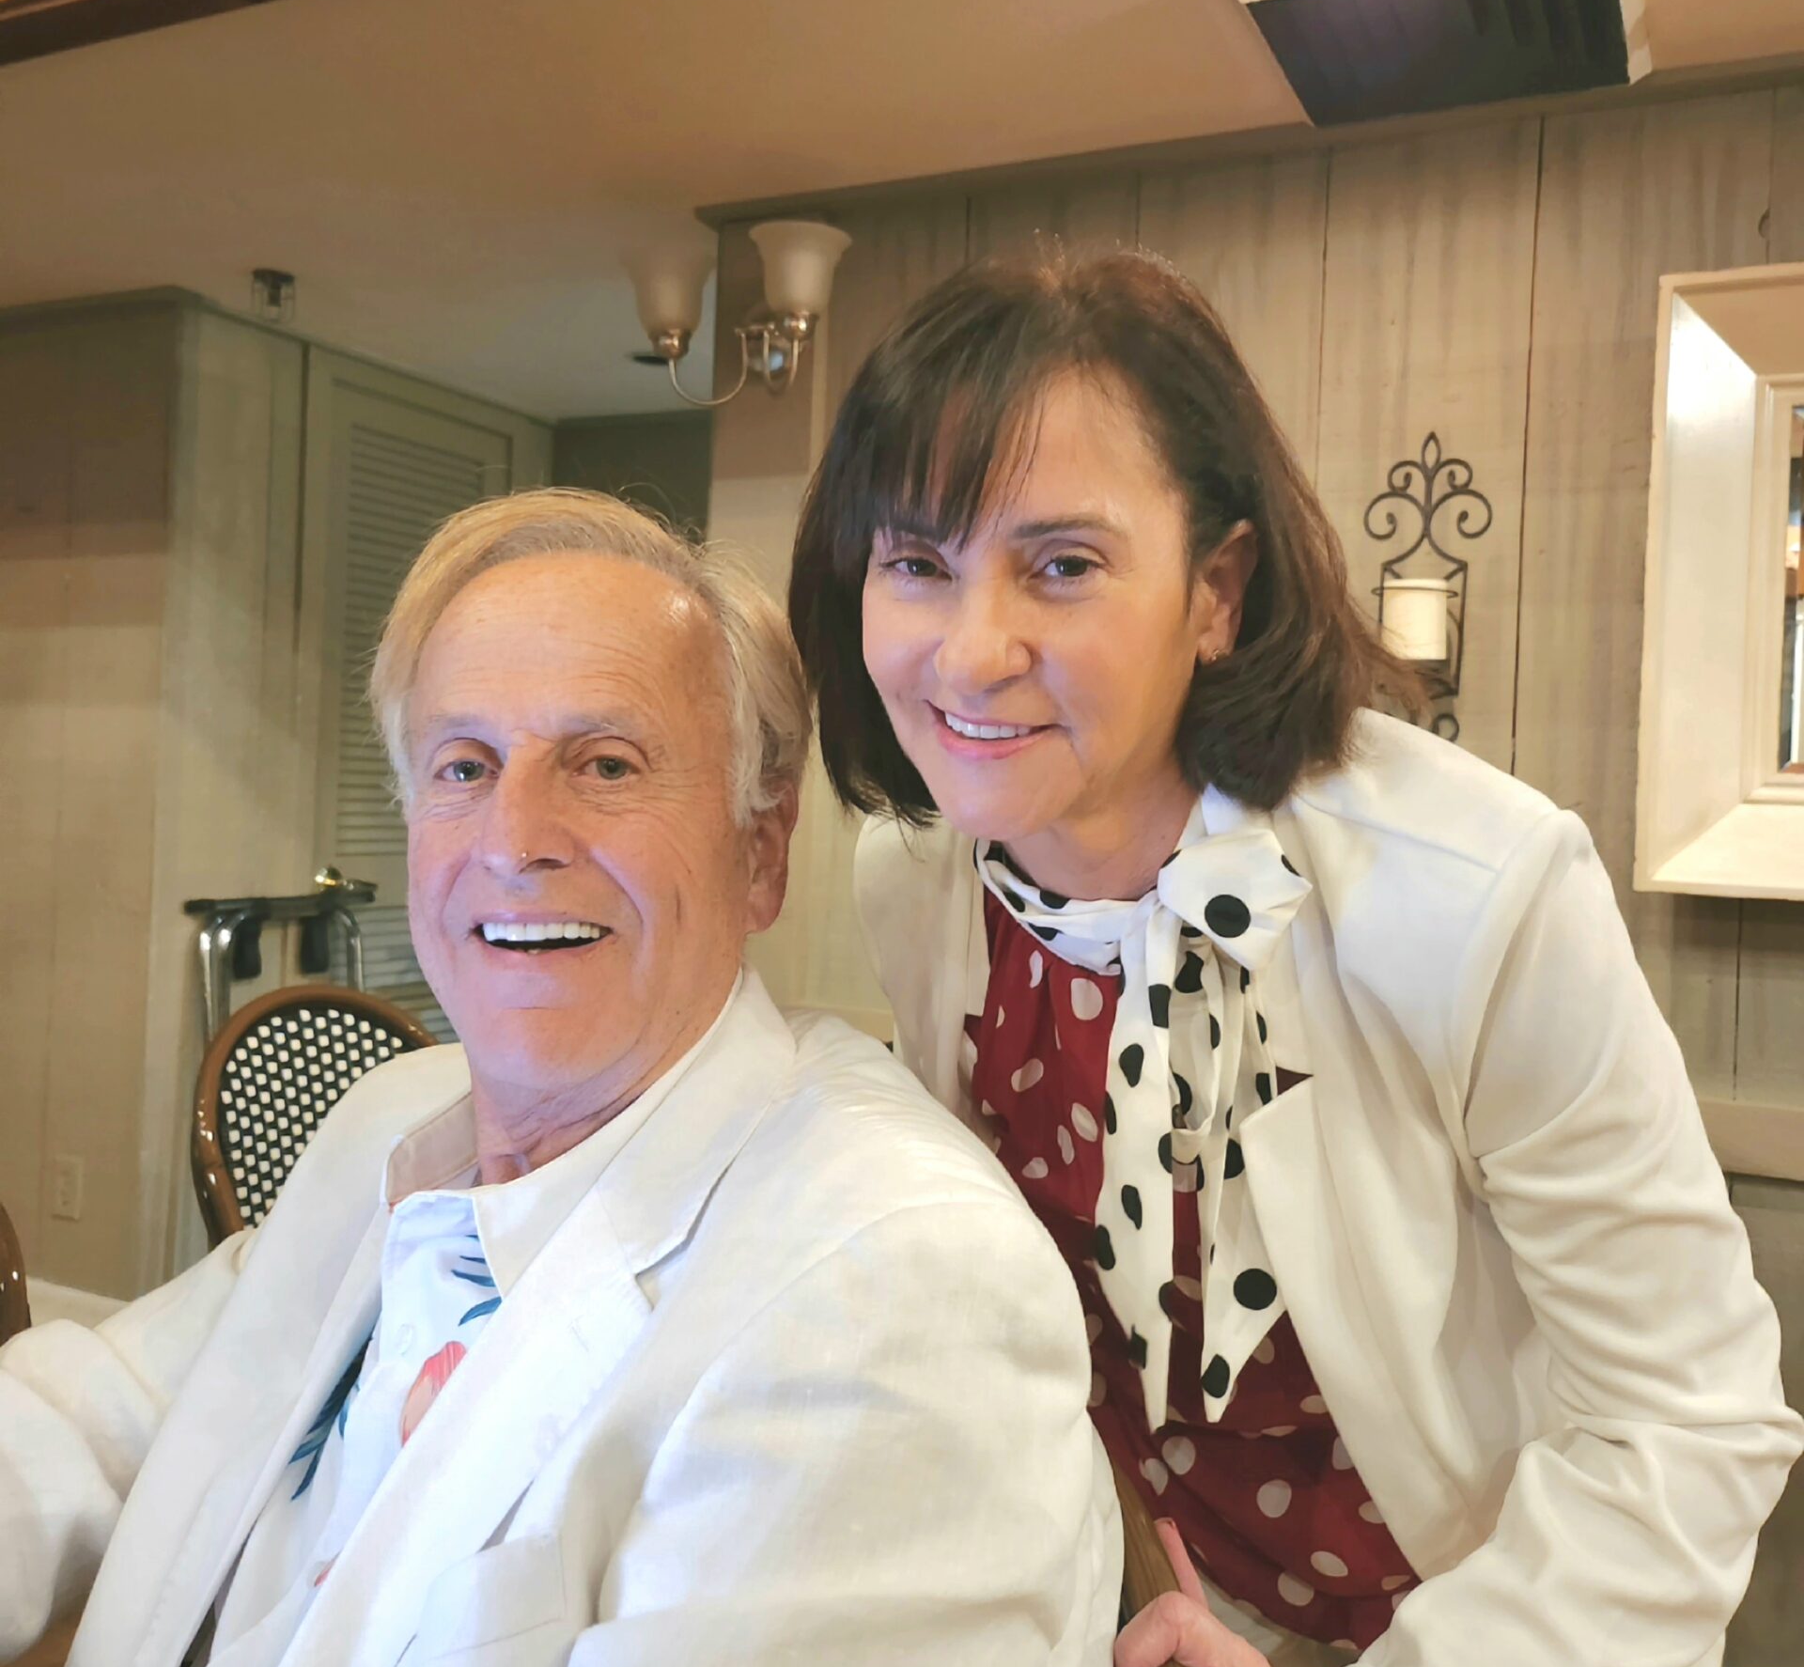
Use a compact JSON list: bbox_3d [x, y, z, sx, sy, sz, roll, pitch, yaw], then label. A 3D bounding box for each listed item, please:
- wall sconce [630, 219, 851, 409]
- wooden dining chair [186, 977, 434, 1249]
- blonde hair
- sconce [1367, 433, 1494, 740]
[{"bbox_3d":[-0.256,-0.794,2.591,0.385,0.245,0.205,3,0,26],"label":"wall sconce"},{"bbox_3d":[-0.513,0.631,1.909,0.550,0.880,0.460,3,0,23],"label":"wooden dining chair"},{"bbox_3d":[-0.148,-0.072,0.800,0.200,0.185,0.200,3,0,7],"label":"blonde hair"},{"bbox_3d":[0.673,-0.313,2.173,0.167,0.450,0.130,3,0,26],"label":"sconce"}]

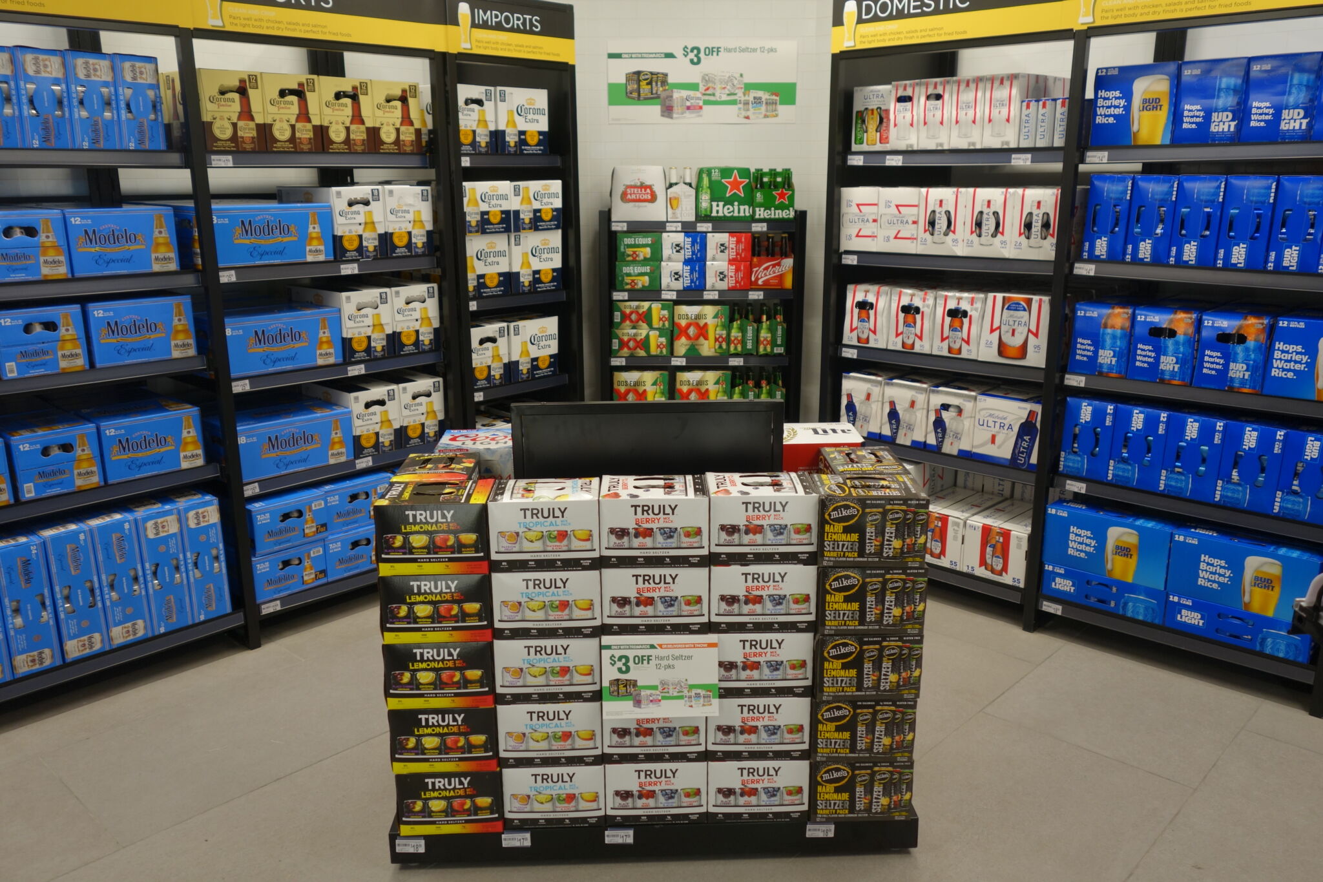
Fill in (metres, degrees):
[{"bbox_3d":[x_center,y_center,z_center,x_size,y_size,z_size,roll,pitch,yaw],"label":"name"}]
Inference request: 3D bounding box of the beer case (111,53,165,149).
[{"bbox_3d":[-1.617,-1.017,3.115,0.200,0.266,0.125,13,19,41],"label":"beer case"}]

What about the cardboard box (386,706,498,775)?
[{"bbox_3d":[-0.487,0.645,2.374,0.233,0.157,0.174,-1,14,-3],"label":"cardboard box"}]

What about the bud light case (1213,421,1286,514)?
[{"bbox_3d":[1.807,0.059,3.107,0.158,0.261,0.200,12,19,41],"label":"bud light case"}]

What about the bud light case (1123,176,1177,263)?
[{"bbox_3d":[1.541,-0.682,3.164,0.126,0.261,0.200,12,19,41],"label":"bud light case"}]

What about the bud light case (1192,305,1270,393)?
[{"bbox_3d":[1.754,-0.280,3.106,0.185,0.227,0.245,12,19,41],"label":"bud light case"}]

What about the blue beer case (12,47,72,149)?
[{"bbox_3d":[-1.757,-0.950,2.879,0.198,0.263,0.124,13,20,42],"label":"blue beer case"}]

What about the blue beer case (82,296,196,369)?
[{"bbox_3d":[-1.664,-0.355,3.221,0.228,0.191,0.303,13,19,41],"label":"blue beer case"}]

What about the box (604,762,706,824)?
[{"bbox_3d":[-0.014,0.794,2.461,0.234,0.159,0.174,-1,15,-2],"label":"box"}]

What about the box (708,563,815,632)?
[{"bbox_3d":[0.220,0.327,2.338,0.231,0.158,0.173,-1,15,-2],"label":"box"}]

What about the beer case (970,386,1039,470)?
[{"bbox_3d":[1.280,-0.052,3.695,0.243,0.235,0.185,13,20,42],"label":"beer case"}]

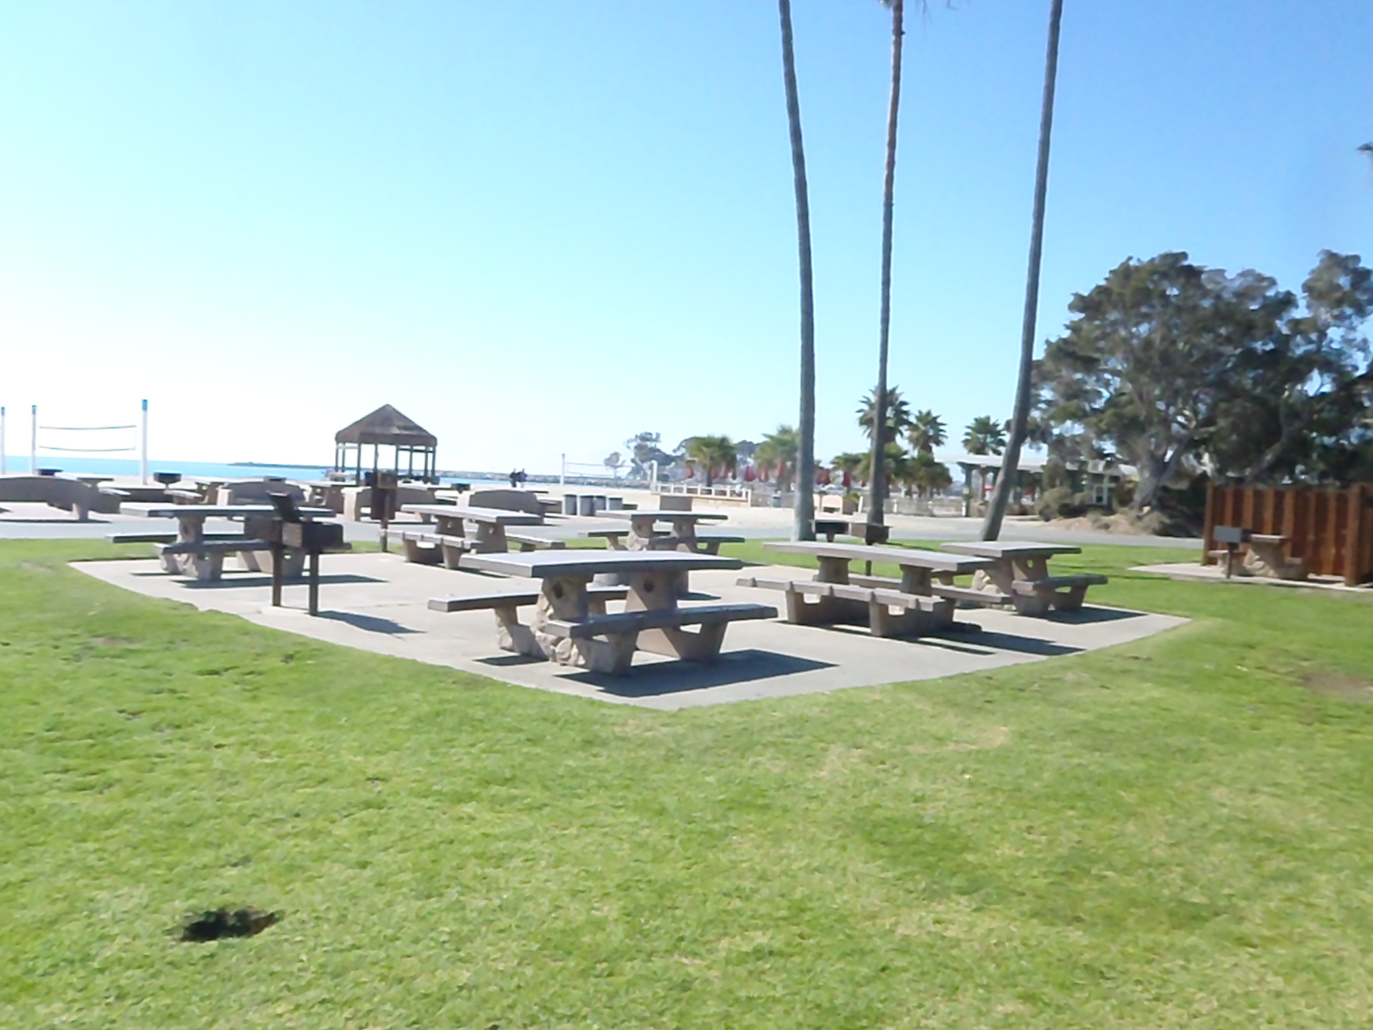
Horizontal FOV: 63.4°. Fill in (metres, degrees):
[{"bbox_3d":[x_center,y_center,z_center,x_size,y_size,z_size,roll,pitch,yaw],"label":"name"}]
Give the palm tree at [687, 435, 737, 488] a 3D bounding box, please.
[{"bbox_3d":[1.964,-3.843,87.961,3.995,5.144,3.825,2,2,0],"label":"palm tree"}]

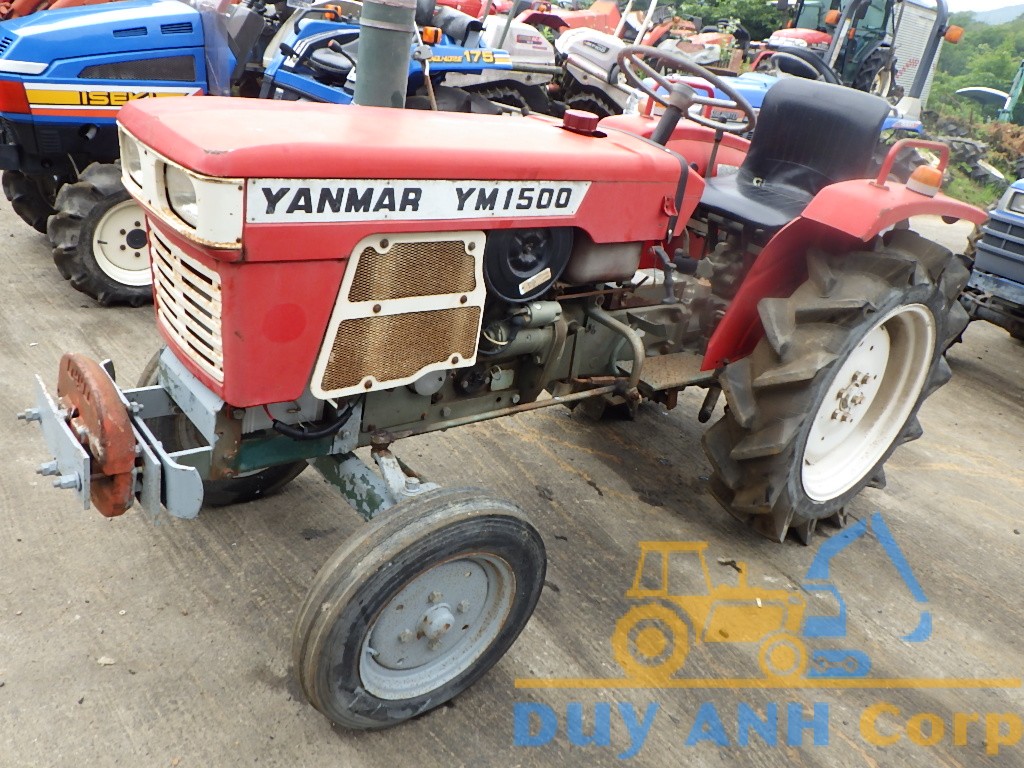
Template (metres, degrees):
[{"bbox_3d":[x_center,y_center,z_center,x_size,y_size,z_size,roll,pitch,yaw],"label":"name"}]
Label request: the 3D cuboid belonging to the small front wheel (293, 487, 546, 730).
[{"bbox_3d":[-0.157,0.430,1.562,0.535,0.535,0.108,-9,32,-37],"label":"small front wheel"}]

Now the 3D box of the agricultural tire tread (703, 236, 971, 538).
[{"bbox_3d":[0.949,0.024,2.371,0.966,0.966,0.200,-10,32,-38],"label":"agricultural tire tread"}]

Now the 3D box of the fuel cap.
[{"bbox_3d":[0.154,-0.583,1.834,0.078,0.036,0.078,9,25,-4],"label":"fuel cap"}]

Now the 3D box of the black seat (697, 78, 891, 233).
[{"bbox_3d":[0.735,-0.651,2.328,0.490,0.375,0.430,-10,32,-38],"label":"black seat"}]

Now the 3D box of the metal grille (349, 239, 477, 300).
[{"bbox_3d":[-0.171,-0.206,1.488,0.280,0.107,0.015,-10,32,-38],"label":"metal grille"}]

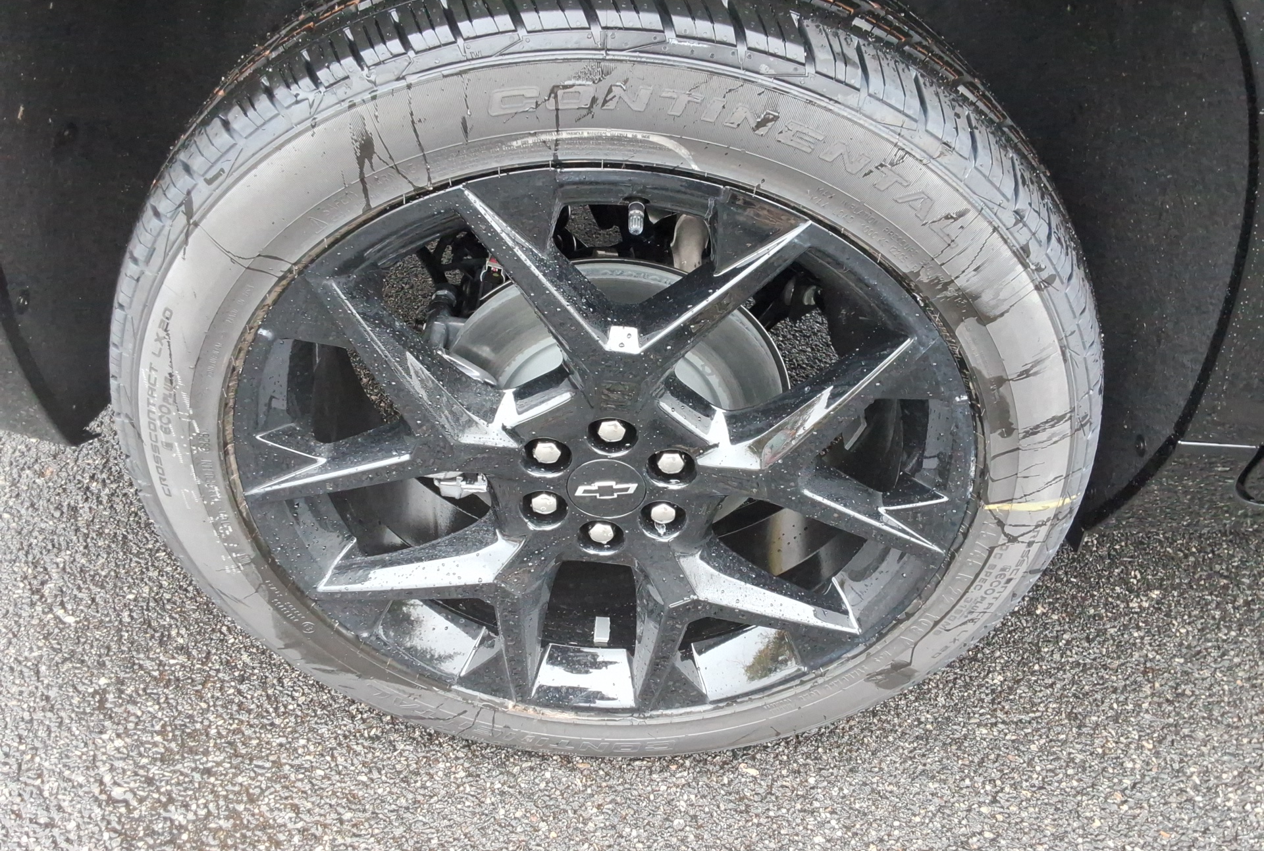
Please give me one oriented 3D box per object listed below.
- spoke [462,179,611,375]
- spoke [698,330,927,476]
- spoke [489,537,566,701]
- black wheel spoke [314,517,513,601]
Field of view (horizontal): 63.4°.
[{"bbox_3d":[-0.058,-0.111,0.728,0.042,0.171,0.045,-26,35,22],"label":"spoke"},{"bbox_3d":[0.134,-0.019,0.792,0.172,0.052,0.038,-31,34,24],"label":"spoke"},{"bbox_3d":[-0.099,0.193,0.976,0.050,0.196,0.038,4,41,-3],"label":"spoke"},{"bbox_3d":[-0.196,0.129,0.937,0.181,0.042,0.045,-3,40,4],"label":"black wheel spoke"}]

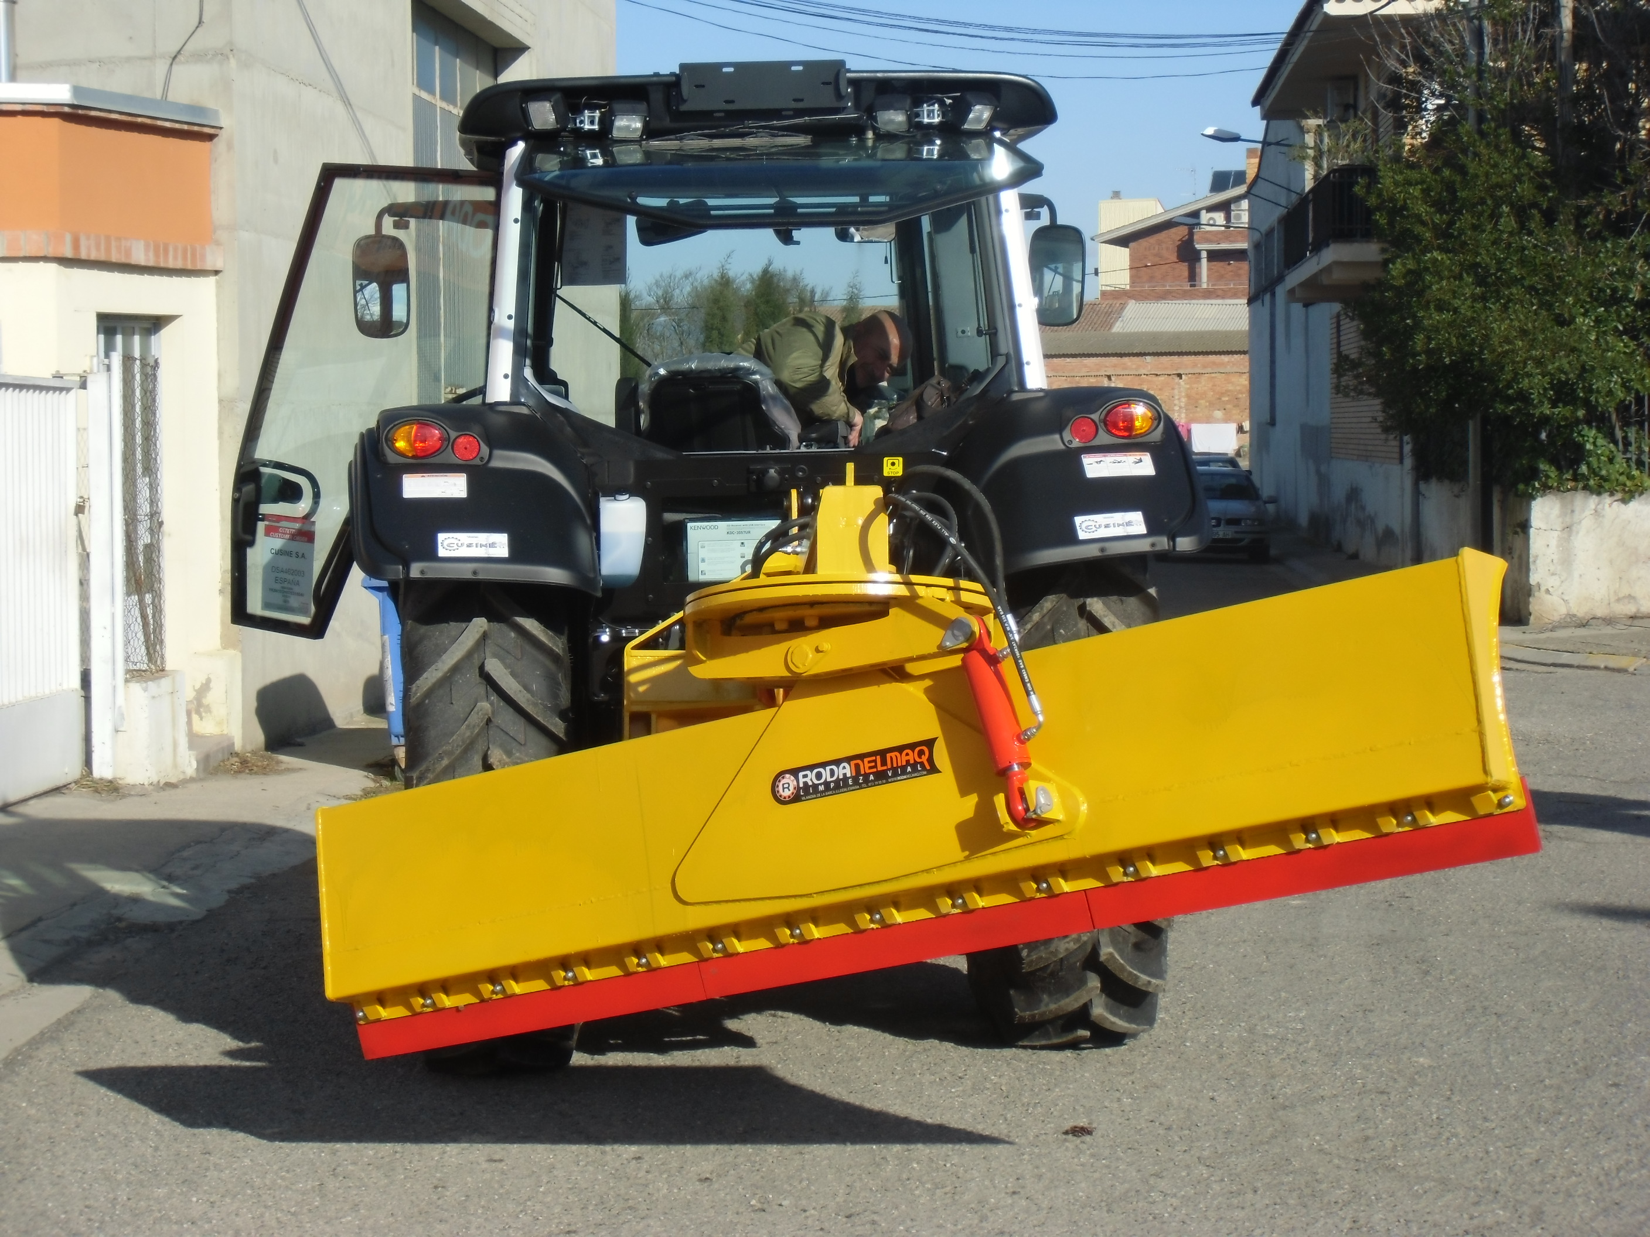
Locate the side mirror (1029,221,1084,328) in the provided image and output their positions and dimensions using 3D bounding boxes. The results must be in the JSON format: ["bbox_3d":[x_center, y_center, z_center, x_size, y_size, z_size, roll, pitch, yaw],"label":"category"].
[{"bbox_3d":[0.772,-1.146,12.400,0.190,0.345,0.090,0,3,2],"label":"side mirror"}]

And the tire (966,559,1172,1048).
[{"bbox_3d":[0.757,0.500,11.700,0.500,1.700,1.700,-1,3,-7],"label":"tire"}]

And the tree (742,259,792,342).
[{"bbox_3d":[-1.638,-6.638,105.000,1.600,7.000,1.600,0,3,0],"label":"tree"}]

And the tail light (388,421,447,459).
[{"bbox_3d":[-1.185,-0.520,10.800,0.172,0.110,0.080,-1,3,-7],"label":"tail light"}]

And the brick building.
[{"bbox_3d":[14.939,-13.985,172.000,14.000,15.000,14.000,0,3,5],"label":"brick building"}]

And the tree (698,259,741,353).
[{"bbox_3d":[-2.985,-6.638,105.000,1.500,7.000,1.500,0,3,0],"label":"tree"}]

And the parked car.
[{"bbox_3d":[6.100,-1.675,58.800,1.690,1.430,4.150,0,3,4],"label":"parked car"}]

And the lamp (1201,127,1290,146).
[{"bbox_3d":[7.787,-8.947,69.000,1.650,0.330,0.300,0,3,4],"label":"lamp"}]

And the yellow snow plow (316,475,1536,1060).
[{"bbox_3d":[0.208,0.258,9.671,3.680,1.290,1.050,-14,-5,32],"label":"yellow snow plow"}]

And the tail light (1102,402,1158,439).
[{"bbox_3d":[0.906,-0.592,11.050,0.172,0.110,0.080,-1,3,-7],"label":"tail light"}]

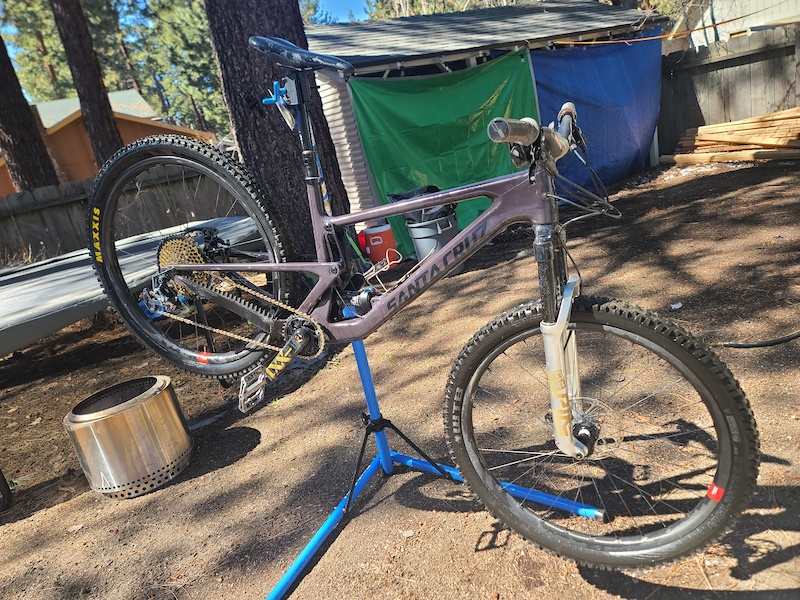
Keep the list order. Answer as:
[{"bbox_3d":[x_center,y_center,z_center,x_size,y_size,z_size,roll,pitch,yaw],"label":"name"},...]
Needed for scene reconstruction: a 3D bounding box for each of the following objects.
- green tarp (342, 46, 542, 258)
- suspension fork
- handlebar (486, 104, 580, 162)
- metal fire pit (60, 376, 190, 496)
[{"bbox_3d":[0.791,-1.799,7.010,2.800,2.100,0.200,-22,19,-29],"label":"green tarp"},{"bbox_3d":[0.397,0.096,1.378,0.108,0.568,0.166,0,19,26],"label":"suspension fork"},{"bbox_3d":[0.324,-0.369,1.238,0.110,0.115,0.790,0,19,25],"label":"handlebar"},{"bbox_3d":[-1.321,0.674,2.863,0.497,0.420,0.497,-14,16,0],"label":"metal fire pit"}]

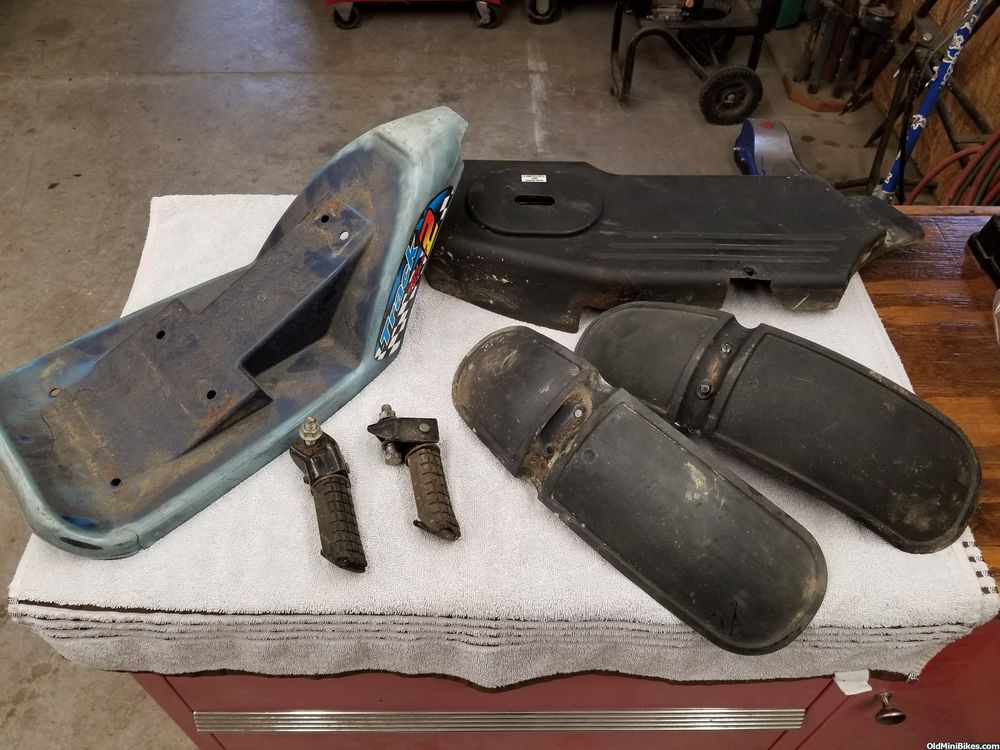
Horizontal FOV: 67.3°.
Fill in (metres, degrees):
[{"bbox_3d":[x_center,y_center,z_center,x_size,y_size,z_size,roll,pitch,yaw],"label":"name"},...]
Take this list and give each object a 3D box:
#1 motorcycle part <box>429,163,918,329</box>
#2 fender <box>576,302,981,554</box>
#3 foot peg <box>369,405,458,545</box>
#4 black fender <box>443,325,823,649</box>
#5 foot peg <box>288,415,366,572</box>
[{"bbox_3d":[0.201,-0.158,0.888,0.575,0.089,0.217,1,47,-1],"label":"motorcycle part"},{"bbox_3d":[0.265,0.019,0.740,0.408,0.068,0.172,23,51,19],"label":"fender"},{"bbox_3d":[-0.070,0.084,0.684,0.062,0.046,0.139,-18,50,-17],"label":"foot peg"},{"bbox_3d":[0.103,0.074,0.686,0.151,0.066,0.408,-35,57,-29],"label":"black fender"},{"bbox_3d":[-0.150,0.103,0.663,0.048,0.050,0.138,-17,50,-16],"label":"foot peg"}]

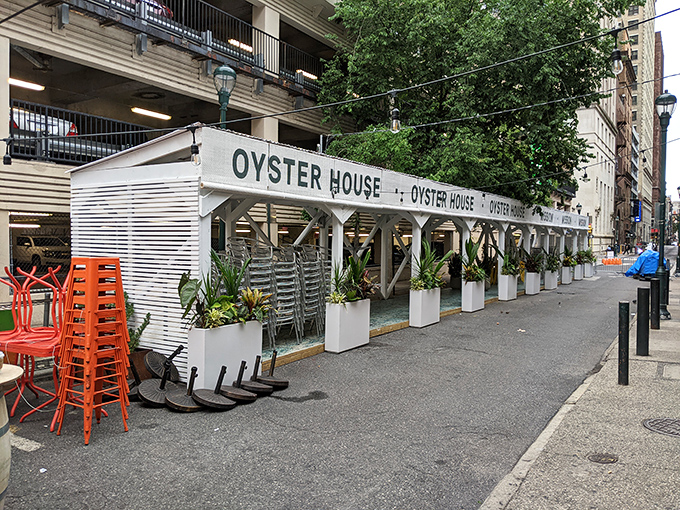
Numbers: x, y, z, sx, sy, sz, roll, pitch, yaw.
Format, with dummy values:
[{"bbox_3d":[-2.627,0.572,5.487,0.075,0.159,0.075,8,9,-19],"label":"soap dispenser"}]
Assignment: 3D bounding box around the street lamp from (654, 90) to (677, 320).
[{"bbox_3d":[7.122,-1.073,11.627,0.430,4.930,0.430,2,2,34],"label":"street lamp"}]

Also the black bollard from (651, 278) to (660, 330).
[{"bbox_3d":[6.064,0.943,10.175,0.150,0.955,0.150,2,2,34],"label":"black bollard"}]

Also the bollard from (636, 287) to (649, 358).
[{"bbox_3d":[4.454,0.978,7.788,0.158,0.980,0.158,2,2,34],"label":"bollard"}]

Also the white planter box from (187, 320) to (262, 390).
[{"bbox_3d":[-1.343,1.172,6.319,0.270,0.730,0.910,2,2,34],"label":"white planter box"}]

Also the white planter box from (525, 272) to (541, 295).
[{"bbox_3d":[6.565,0.934,18.015,0.262,0.735,0.910,2,2,34],"label":"white planter box"}]

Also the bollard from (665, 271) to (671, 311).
[{"bbox_3d":[8.665,0.864,14.034,0.140,0.960,0.140,2,2,34],"label":"bollard"}]

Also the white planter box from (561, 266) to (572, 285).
[{"bbox_3d":[9.725,0.843,22.637,0.262,0.735,0.910,2,2,34],"label":"white planter box"}]

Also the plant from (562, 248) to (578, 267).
[{"bbox_3d":[9.796,0.033,22.633,0.550,0.900,0.750,2,2,34],"label":"plant"}]

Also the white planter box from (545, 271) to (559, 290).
[{"bbox_3d":[8.036,0.892,20.158,0.262,0.735,0.910,2,2,34],"label":"white planter box"}]

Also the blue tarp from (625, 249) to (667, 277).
[{"bbox_3d":[14.661,0.438,25.452,1.790,1.410,1.600,2,2,34],"label":"blue tarp"}]

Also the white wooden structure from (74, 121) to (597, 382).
[{"bbox_3d":[4.261,-0.226,17.390,2.990,3.040,25.100,2,2,34],"label":"white wooden structure"}]

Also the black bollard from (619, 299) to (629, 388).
[{"bbox_3d":[3.296,1.020,6.145,0.106,0.960,0.106,2,2,34],"label":"black bollard"}]

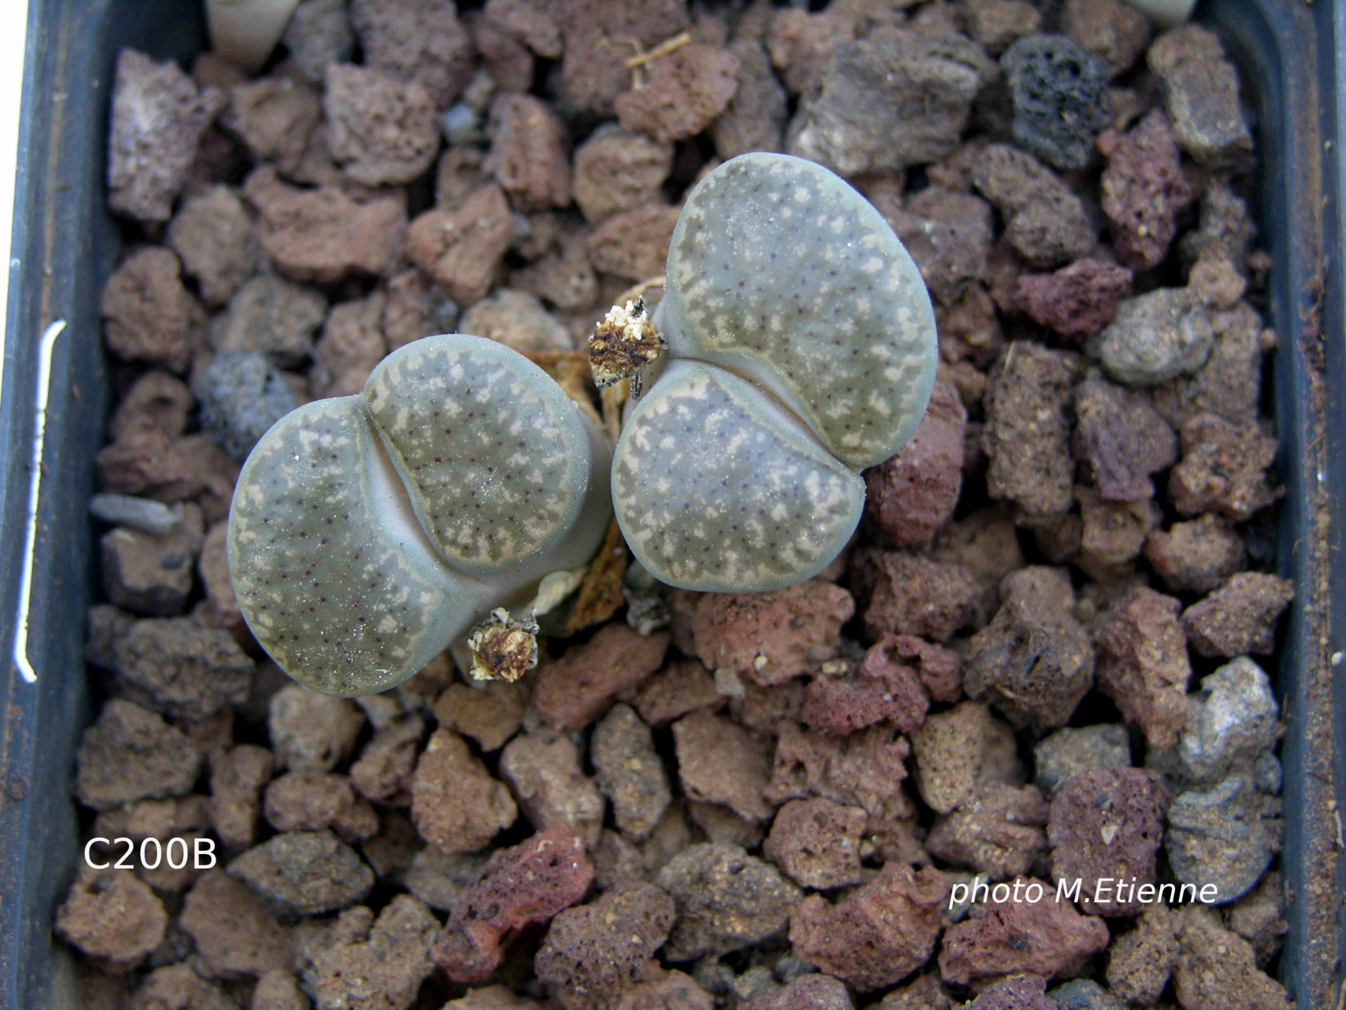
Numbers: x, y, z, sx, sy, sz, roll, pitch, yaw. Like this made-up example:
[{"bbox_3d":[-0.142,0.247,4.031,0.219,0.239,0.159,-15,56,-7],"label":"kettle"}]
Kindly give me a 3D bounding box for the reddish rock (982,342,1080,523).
[{"bbox_3d":[0.021,-0.004,0.201,0.005,0.005,0.010,1,73,0],"label":"reddish rock"}]

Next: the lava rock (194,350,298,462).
[{"bbox_3d":[-0.023,-0.005,0.187,0.006,0.005,0.005,30,74,8],"label":"lava rock"}]

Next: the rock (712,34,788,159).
[{"bbox_3d":[0.005,-0.025,0.209,0.005,0.004,0.008,1,74,2],"label":"rock"}]

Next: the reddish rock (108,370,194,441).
[{"bbox_3d":[-0.029,-0.005,0.188,0.004,0.004,0.005,28,74,8],"label":"reddish rock"}]

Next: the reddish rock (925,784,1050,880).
[{"bbox_3d":[0.020,0.020,0.208,0.006,0.005,0.006,37,80,7],"label":"reddish rock"}]

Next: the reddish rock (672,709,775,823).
[{"bbox_3d":[0.003,0.015,0.195,0.006,0.005,0.006,-11,73,-3],"label":"reddish rock"}]

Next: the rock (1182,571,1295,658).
[{"bbox_3d":[0.033,0.006,0.197,0.007,0.005,0.005,-14,74,-2],"label":"rock"}]

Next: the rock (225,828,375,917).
[{"bbox_3d":[-0.020,0.020,0.183,0.007,0.004,0.004,-6,75,1],"label":"rock"}]

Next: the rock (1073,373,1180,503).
[{"bbox_3d":[0.028,-0.004,0.213,0.006,0.005,0.008,-14,78,-3],"label":"rock"}]

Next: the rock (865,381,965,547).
[{"bbox_3d":[0.014,-0.003,0.201,0.005,0.005,0.010,14,75,6],"label":"rock"}]

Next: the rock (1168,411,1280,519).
[{"bbox_3d":[0.032,-0.002,0.201,0.006,0.005,0.006,0,73,0],"label":"rock"}]

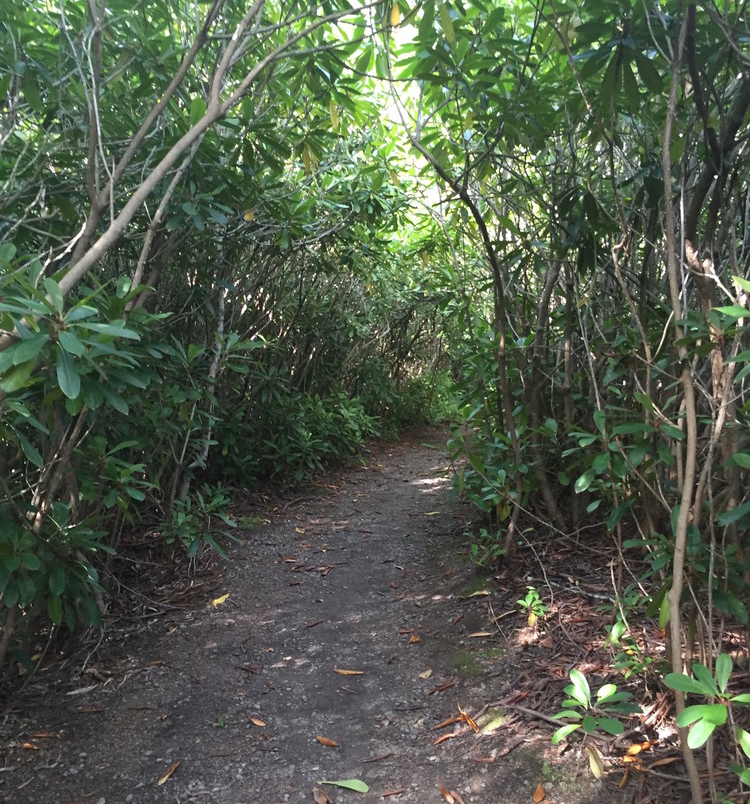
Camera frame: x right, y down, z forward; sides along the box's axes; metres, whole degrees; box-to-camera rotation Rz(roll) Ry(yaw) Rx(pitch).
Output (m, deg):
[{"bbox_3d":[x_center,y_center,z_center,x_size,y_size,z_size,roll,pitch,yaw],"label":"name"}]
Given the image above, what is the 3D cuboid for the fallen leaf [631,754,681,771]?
[{"bbox_3d":[0.971,1.247,2.900,0.165,0.020,0.042,-1,3,-18],"label":"fallen leaf"}]

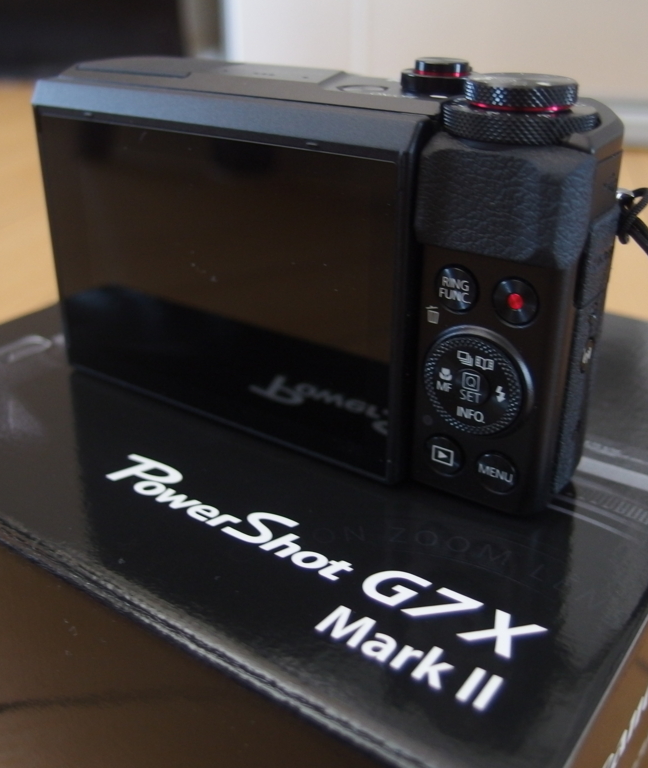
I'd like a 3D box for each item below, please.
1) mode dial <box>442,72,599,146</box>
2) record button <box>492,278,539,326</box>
[{"bbox_3d":[0.026,-0.037,0.109,0.020,0.006,0.020,0,26,0],"label":"mode dial"},{"bbox_3d":[0.026,-0.011,0.111,0.006,0.006,0.002,18,31,32],"label":"record button"}]

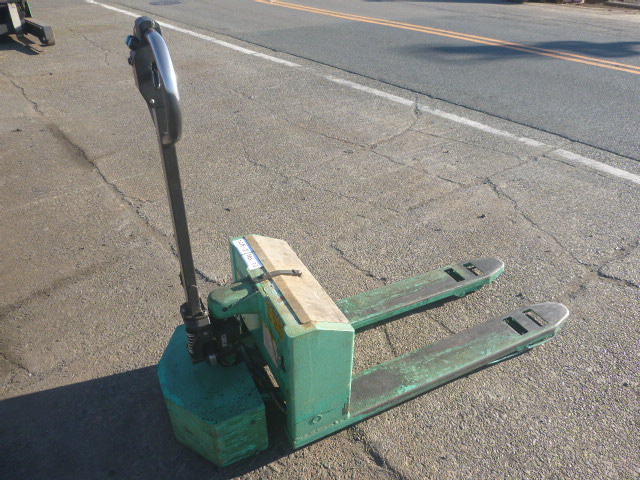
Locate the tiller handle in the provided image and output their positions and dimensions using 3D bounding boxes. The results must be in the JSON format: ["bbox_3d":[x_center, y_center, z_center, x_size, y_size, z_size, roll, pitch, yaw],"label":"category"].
[{"bbox_3d":[-0.382,-0.044,1.247,0.100,1.020,0.210,-15,37,-23],"label":"tiller handle"}]

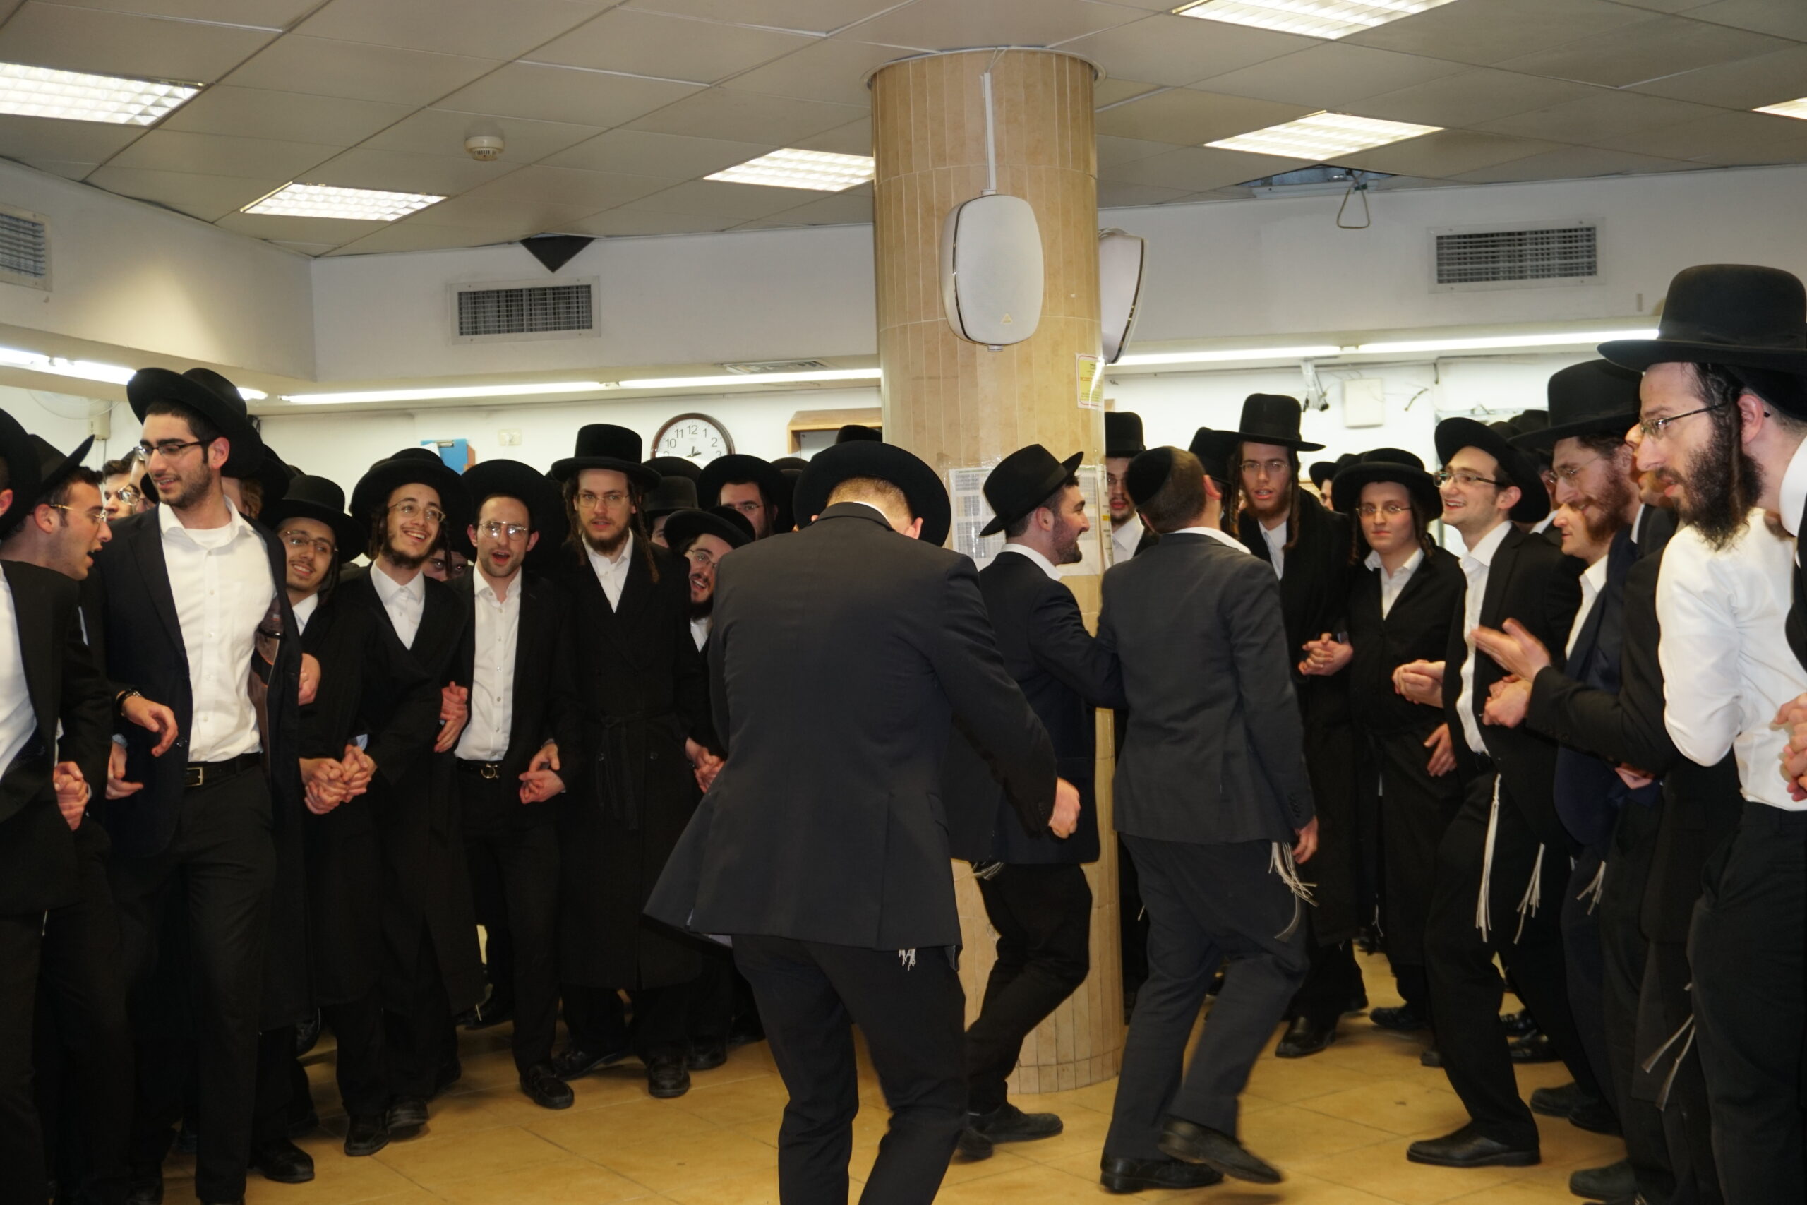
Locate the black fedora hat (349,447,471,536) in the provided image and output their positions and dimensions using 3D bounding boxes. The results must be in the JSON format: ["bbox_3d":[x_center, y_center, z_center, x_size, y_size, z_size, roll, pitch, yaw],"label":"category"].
[{"bbox_3d":[-1.267,-0.288,5.172,0.315,0.130,0.335,4,-35,-14],"label":"black fedora hat"}]

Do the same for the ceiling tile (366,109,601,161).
[{"bbox_3d":[-1.286,-1.427,6.137,0.600,0.018,0.600,-3,1,-35],"label":"ceiling tile"}]

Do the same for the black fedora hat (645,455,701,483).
[{"bbox_3d":[-0.767,-0.393,6.613,0.315,0.130,0.340,-2,-19,-12],"label":"black fedora hat"}]

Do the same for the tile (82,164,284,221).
[{"bbox_3d":[-2.472,-1.409,6.806,0.600,0.020,0.600,-3,1,-35],"label":"tile"}]

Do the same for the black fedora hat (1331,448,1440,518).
[{"bbox_3d":[1.466,-0.369,6.070,0.330,0.125,0.355,4,-25,22],"label":"black fedora hat"}]

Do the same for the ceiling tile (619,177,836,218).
[{"bbox_3d":[-0.647,-1.478,7.345,0.600,0.020,0.600,-2,1,-35],"label":"ceiling tile"}]

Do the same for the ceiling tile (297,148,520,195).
[{"bbox_3d":[-1.637,-1.433,6.658,0.600,0.020,0.600,-3,1,-35],"label":"ceiling tile"}]

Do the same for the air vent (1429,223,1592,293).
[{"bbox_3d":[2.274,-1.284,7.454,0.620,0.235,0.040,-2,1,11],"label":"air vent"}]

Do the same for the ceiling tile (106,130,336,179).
[{"bbox_3d":[-2.127,-1.413,6.320,0.600,0.020,0.600,-2,1,-35],"label":"ceiling tile"}]

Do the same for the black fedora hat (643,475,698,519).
[{"bbox_3d":[-0.733,-0.325,6.300,0.310,0.140,0.340,-2,1,-7],"label":"black fedora hat"}]

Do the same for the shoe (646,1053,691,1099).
[{"bbox_3d":[-0.652,1.291,5.585,0.112,0.105,0.290,-2,1,-5],"label":"shoe"}]

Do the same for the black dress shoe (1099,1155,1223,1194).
[{"bbox_3d":[0.590,1.273,4.582,0.295,0.105,0.105,-2,1,-11],"label":"black dress shoe"}]

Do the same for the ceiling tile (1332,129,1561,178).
[{"bbox_3d":[1.857,-1.548,6.888,0.600,0.020,0.600,-2,1,-35],"label":"ceiling tile"}]

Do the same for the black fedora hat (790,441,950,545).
[{"bbox_3d":[-0.057,-0.188,3.782,0.305,0.335,0.130,1,36,4],"label":"black fedora hat"}]

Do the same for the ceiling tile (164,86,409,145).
[{"bbox_3d":[-1.785,-1.416,5.828,0.600,0.020,0.600,-2,1,-35],"label":"ceiling tile"}]

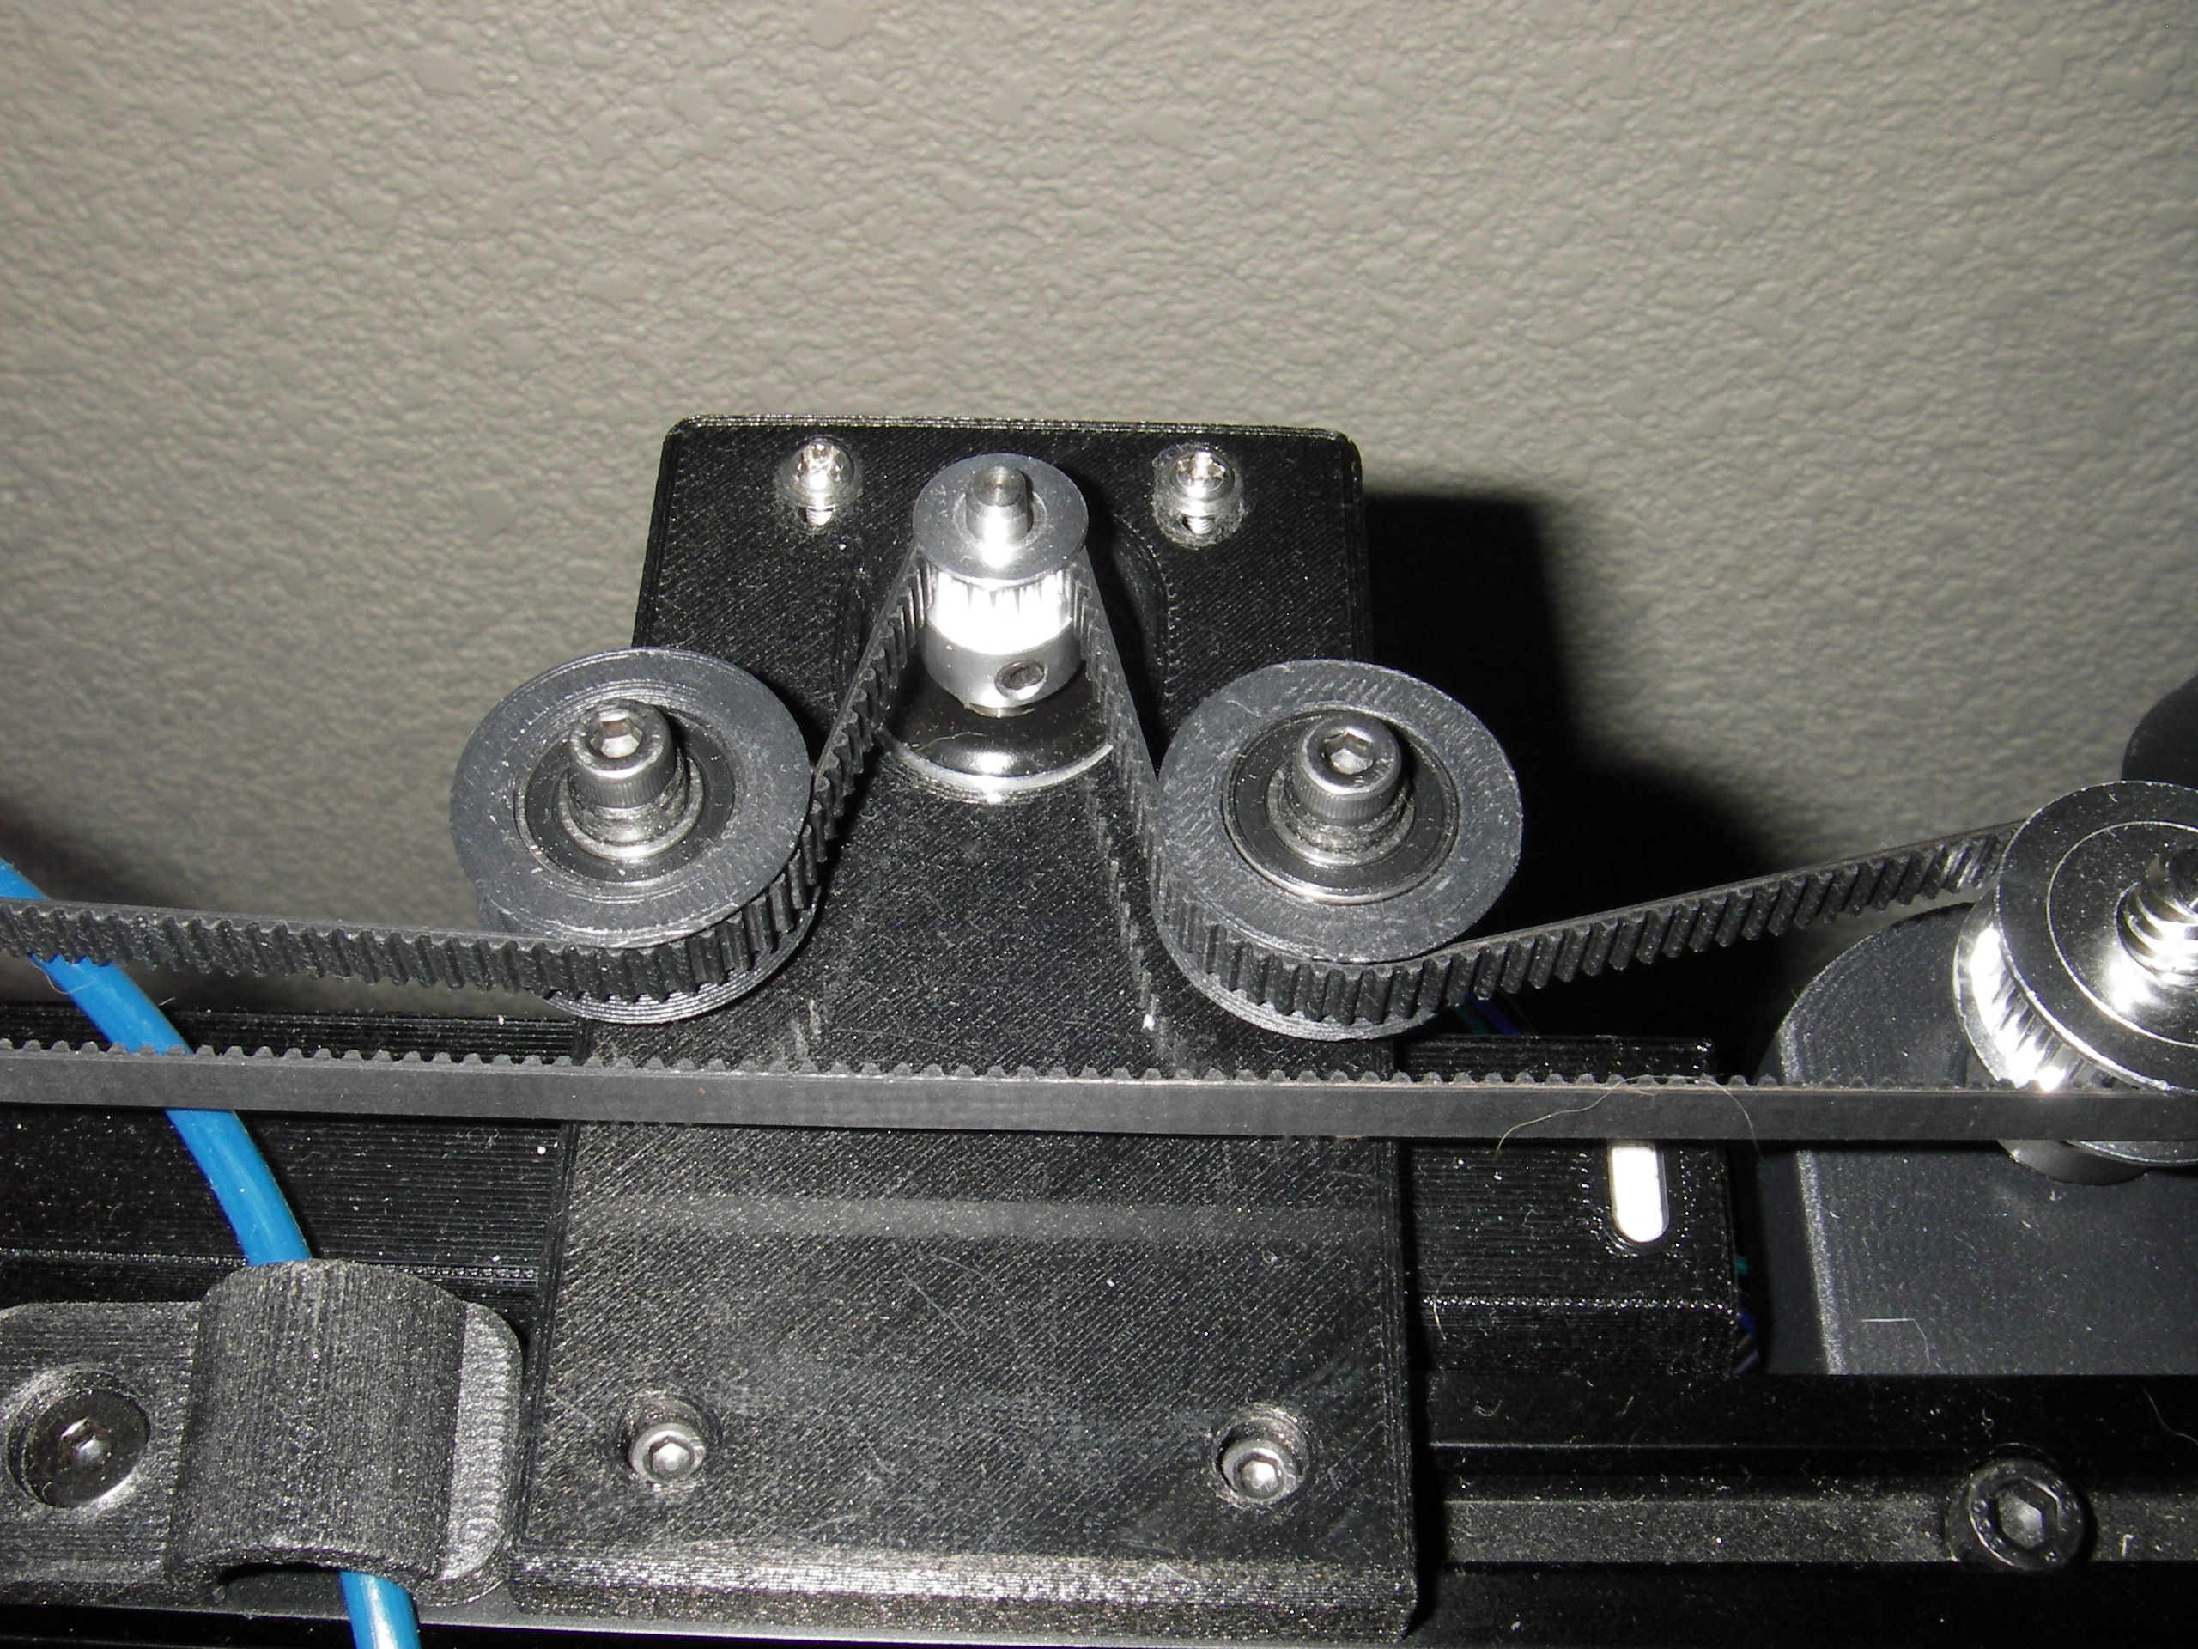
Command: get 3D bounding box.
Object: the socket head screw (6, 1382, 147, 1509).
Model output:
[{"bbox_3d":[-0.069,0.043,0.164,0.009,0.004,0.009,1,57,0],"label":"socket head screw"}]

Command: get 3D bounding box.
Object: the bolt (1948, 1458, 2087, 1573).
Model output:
[{"bbox_3d":[0.064,0.049,0.169,0.009,0.005,0.009,1,57,0],"label":"bolt"}]

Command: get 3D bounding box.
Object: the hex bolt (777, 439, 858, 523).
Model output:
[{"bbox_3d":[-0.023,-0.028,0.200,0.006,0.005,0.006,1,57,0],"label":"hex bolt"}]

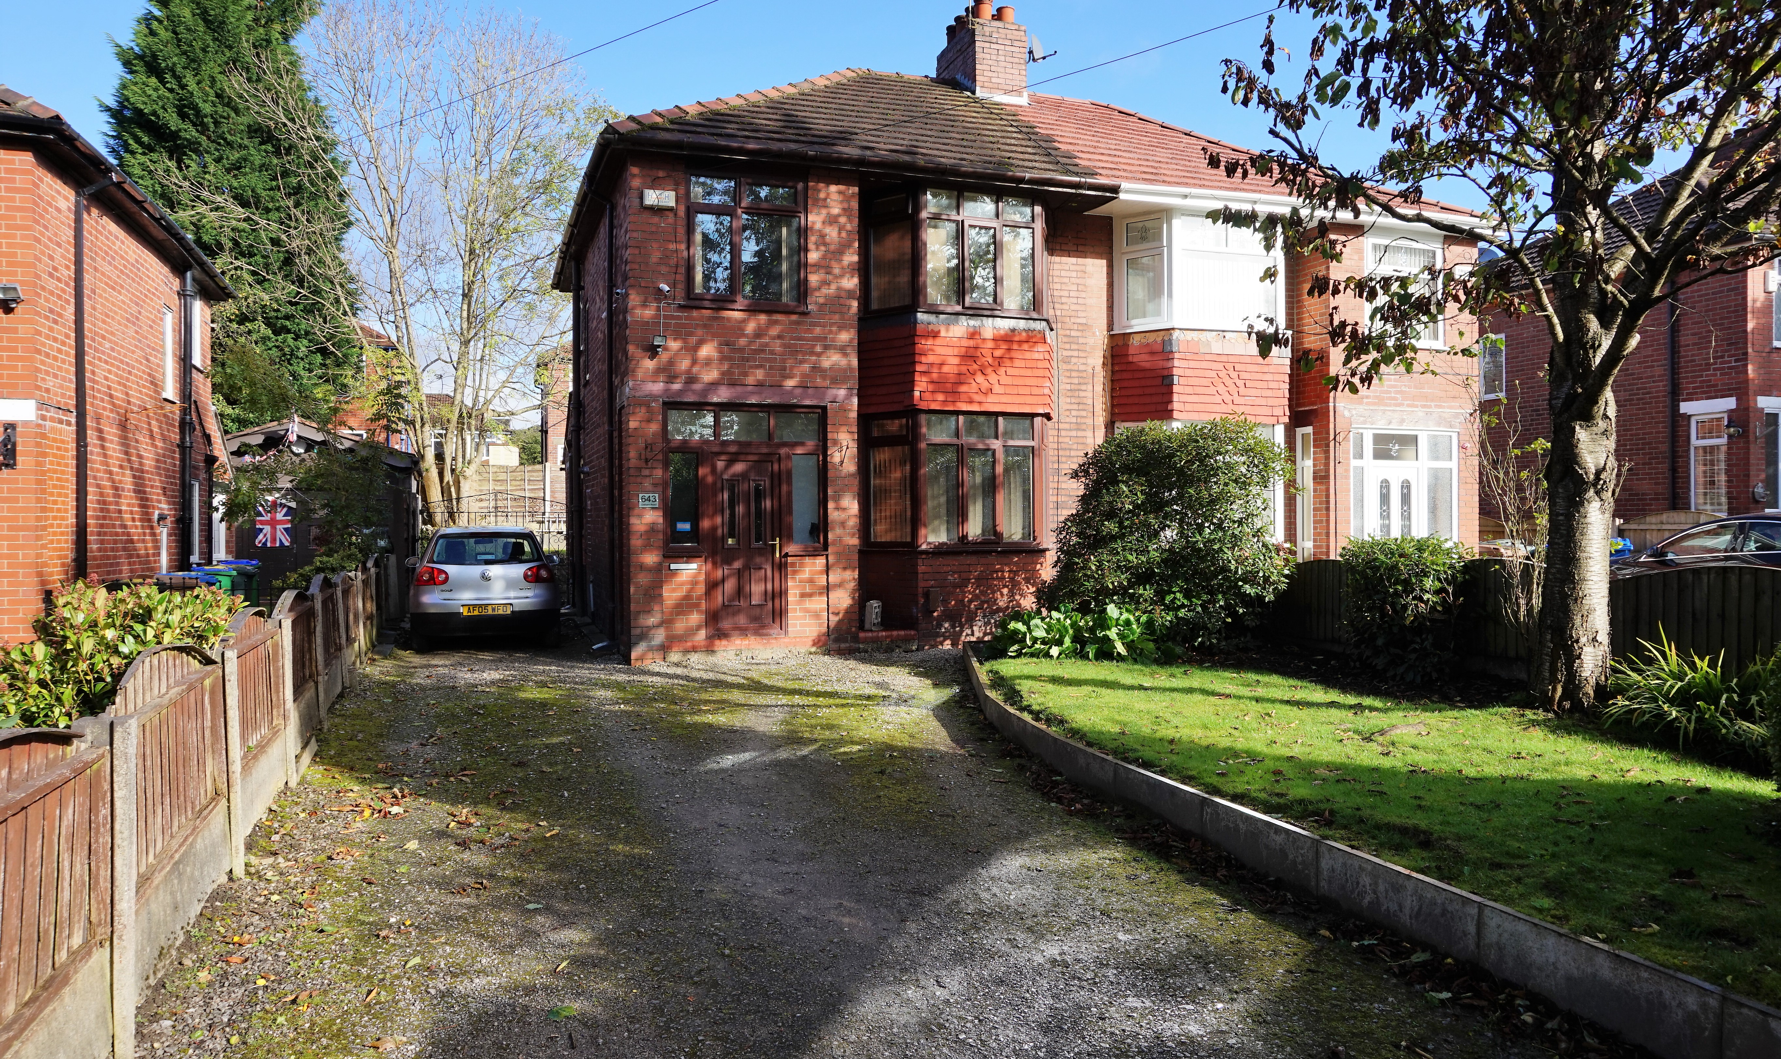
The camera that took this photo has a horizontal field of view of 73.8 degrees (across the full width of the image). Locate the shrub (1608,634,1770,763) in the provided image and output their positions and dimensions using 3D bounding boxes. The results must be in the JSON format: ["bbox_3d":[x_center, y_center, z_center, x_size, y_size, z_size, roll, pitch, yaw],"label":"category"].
[{"bbox_3d":[4.571,0.878,6.780,0.930,0.600,0.880,-1,0,-19],"label":"shrub"}]

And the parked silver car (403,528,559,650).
[{"bbox_3d":[-5.428,0.698,15.882,1.780,1.480,4.200,-1,0,-19],"label":"parked silver car"}]

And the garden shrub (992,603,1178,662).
[{"bbox_3d":[1.799,0.916,11.000,1.700,0.500,0.850,0,0,0],"label":"garden shrub"}]

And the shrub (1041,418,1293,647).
[{"bbox_3d":[2.747,0.003,11.800,2.450,2.280,2.200,-1,0,-19],"label":"shrub"}]

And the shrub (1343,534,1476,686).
[{"bbox_3d":[4.111,0.582,9.450,1.000,1.140,0.920,-1,0,-19],"label":"shrub"}]

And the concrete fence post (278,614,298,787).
[{"bbox_3d":[-3.592,1.012,7.050,0.100,1.000,0.100,-1,0,-19],"label":"concrete fence post"}]

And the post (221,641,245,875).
[{"bbox_3d":[-2.921,1.031,5.250,0.100,1.010,0.100,-1,0,-19],"label":"post"}]

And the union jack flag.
[{"bbox_3d":[-10.805,-0.115,20.799,0.551,0.878,0.030,-1,0,-19],"label":"union jack flag"}]

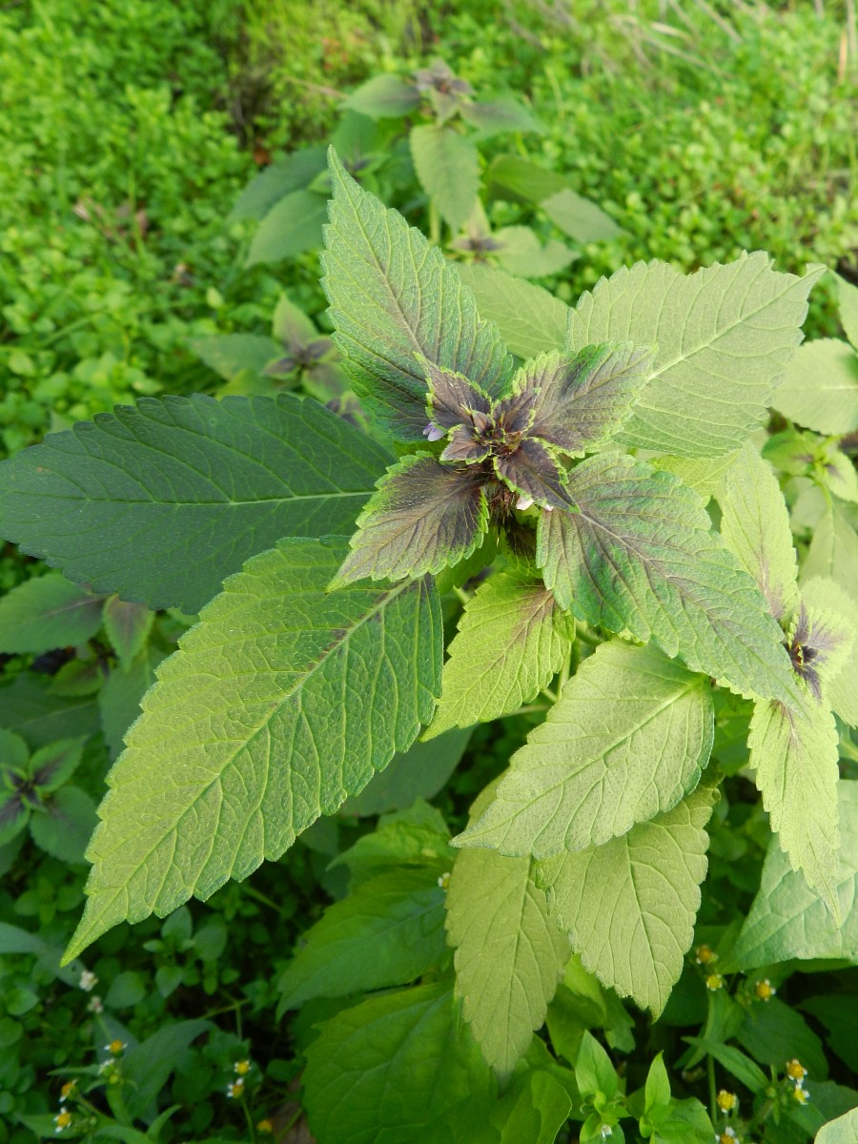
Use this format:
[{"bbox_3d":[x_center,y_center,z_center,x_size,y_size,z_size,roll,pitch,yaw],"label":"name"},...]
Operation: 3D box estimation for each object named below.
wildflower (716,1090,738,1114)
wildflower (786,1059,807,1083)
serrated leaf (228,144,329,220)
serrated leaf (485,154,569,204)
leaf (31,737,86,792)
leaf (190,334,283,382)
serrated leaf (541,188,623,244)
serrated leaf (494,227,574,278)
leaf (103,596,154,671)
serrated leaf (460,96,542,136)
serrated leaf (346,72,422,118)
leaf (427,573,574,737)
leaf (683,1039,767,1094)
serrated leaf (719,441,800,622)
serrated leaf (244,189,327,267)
[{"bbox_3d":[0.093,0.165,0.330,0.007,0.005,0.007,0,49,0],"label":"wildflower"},{"bbox_3d":[0.111,0.151,0.320,0.007,0.005,0.007,-4,53,5],"label":"wildflower"},{"bbox_3d":[-0.088,-0.233,0.650,0.083,0.012,0.040,-32,52,-14],"label":"serrated leaf"},{"bbox_3d":[0.057,-0.225,0.610,0.052,0.010,0.027,20,75,8],"label":"serrated leaf"},{"bbox_3d":[-0.152,0.078,0.435,0.019,0.006,0.028,39,68,15],"label":"leaf"},{"bbox_3d":[-0.096,-0.108,0.528,0.049,0.009,0.028,10,69,-2],"label":"leaf"},{"bbox_3d":[0.087,-0.201,0.600,0.053,0.008,0.023,35,78,14],"label":"serrated leaf"},{"bbox_3d":[0.060,-0.185,0.615,0.049,0.010,0.035,9,51,12],"label":"serrated leaf"},{"bbox_3d":[-0.122,0.025,0.427,0.021,0.006,0.032,-2,81,-1],"label":"leaf"},{"bbox_3d":[0.043,-0.267,0.620,0.055,0.010,0.028,22,74,8],"label":"serrated leaf"},{"bbox_3d":[-0.033,-0.341,0.755,0.063,0.014,0.038,-13,75,-9],"label":"serrated leaf"},{"bbox_3d":[0.018,0.024,0.287,0.036,0.010,0.058,39,74,16],"label":"leaf"},{"bbox_3d":[0.095,0.154,0.337,0.028,0.005,0.007,27,60,24],"label":"leaf"},{"bbox_3d":[0.107,-0.013,0.341,0.024,0.010,0.064,-7,69,10],"label":"serrated leaf"},{"bbox_3d":[-0.084,-0.223,0.677,0.050,0.016,0.091,43,74,7],"label":"serrated leaf"}]

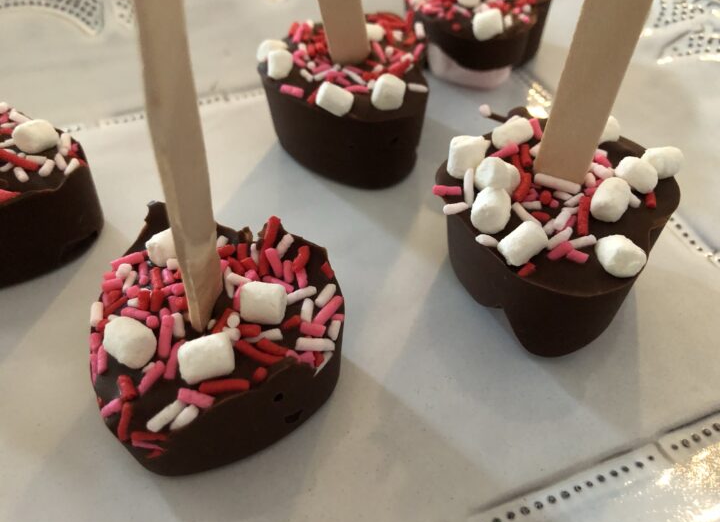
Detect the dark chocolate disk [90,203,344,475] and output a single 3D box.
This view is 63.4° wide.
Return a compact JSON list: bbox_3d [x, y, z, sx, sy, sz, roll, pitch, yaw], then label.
[{"bbox_3d":[-0.027,0.014,0.110,0.046,0.018,0.045,0,51,-1],"label":"dark chocolate disk"}]

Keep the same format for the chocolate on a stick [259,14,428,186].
[{"bbox_3d":[-0.003,-0.042,0.151,0.042,0.024,0.044,0,51,-1],"label":"chocolate on a stick"}]

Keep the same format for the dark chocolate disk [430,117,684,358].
[{"bbox_3d":[0.040,-0.008,0.126,0.047,0.022,0.050,0,51,-1],"label":"dark chocolate disk"}]

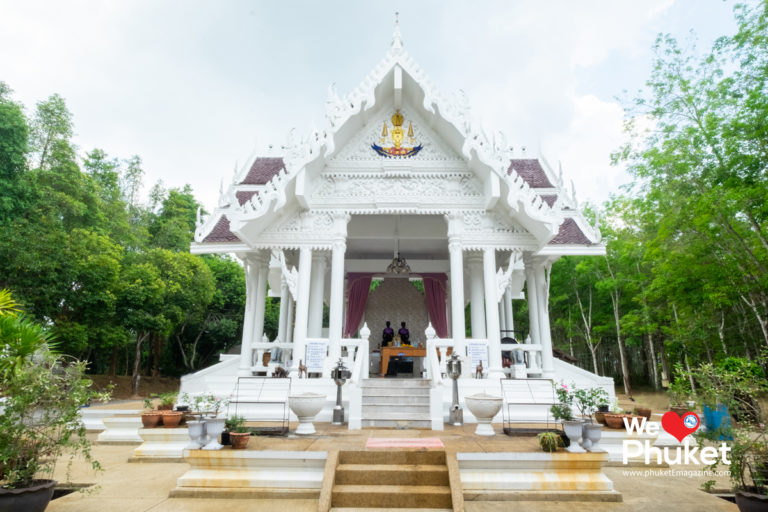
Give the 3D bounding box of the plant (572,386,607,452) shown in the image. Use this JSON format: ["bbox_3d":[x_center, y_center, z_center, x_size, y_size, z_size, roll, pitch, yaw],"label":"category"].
[{"bbox_3d":[2.673,2.114,4.994,0.393,0.740,0.380,0,-16,2],"label":"plant"}]

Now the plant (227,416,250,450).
[{"bbox_3d":[-1.840,2.248,4.870,0.272,0.330,0.290,0,-16,2],"label":"plant"}]

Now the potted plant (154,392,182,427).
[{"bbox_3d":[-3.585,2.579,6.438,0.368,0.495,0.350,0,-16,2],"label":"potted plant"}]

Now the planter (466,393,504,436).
[{"bbox_3d":[1.554,2.481,6.032,0.589,0.565,0.589,0,-16,2],"label":"planter"}]

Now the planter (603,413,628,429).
[{"bbox_3d":[4.065,2.898,6.752,0.382,0.195,0.382,0,-16,2],"label":"planter"}]

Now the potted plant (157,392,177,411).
[{"bbox_3d":[-4.503,3.058,7.959,0.350,0.365,0.320,0,-16,2],"label":"potted plant"}]

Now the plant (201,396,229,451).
[{"bbox_3d":[-2.162,2.118,4.920,0.312,0.600,0.330,0,-16,2],"label":"plant"}]

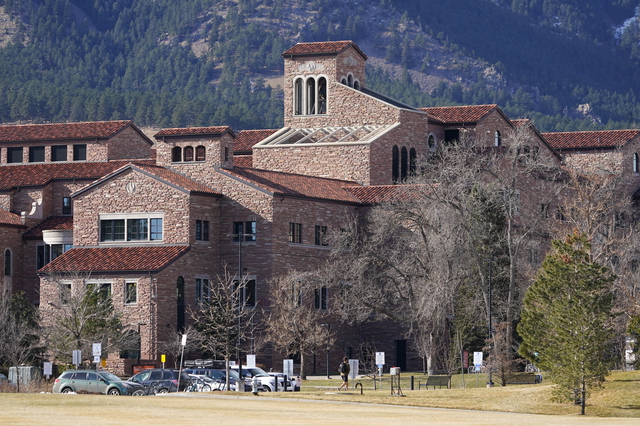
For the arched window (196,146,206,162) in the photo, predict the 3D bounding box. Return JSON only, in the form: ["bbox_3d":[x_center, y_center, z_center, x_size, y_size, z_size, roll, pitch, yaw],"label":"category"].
[{"bbox_3d":[-8.563,-4.249,270.000,0.800,1.180,0.250,-2,-4,27],"label":"arched window"}]

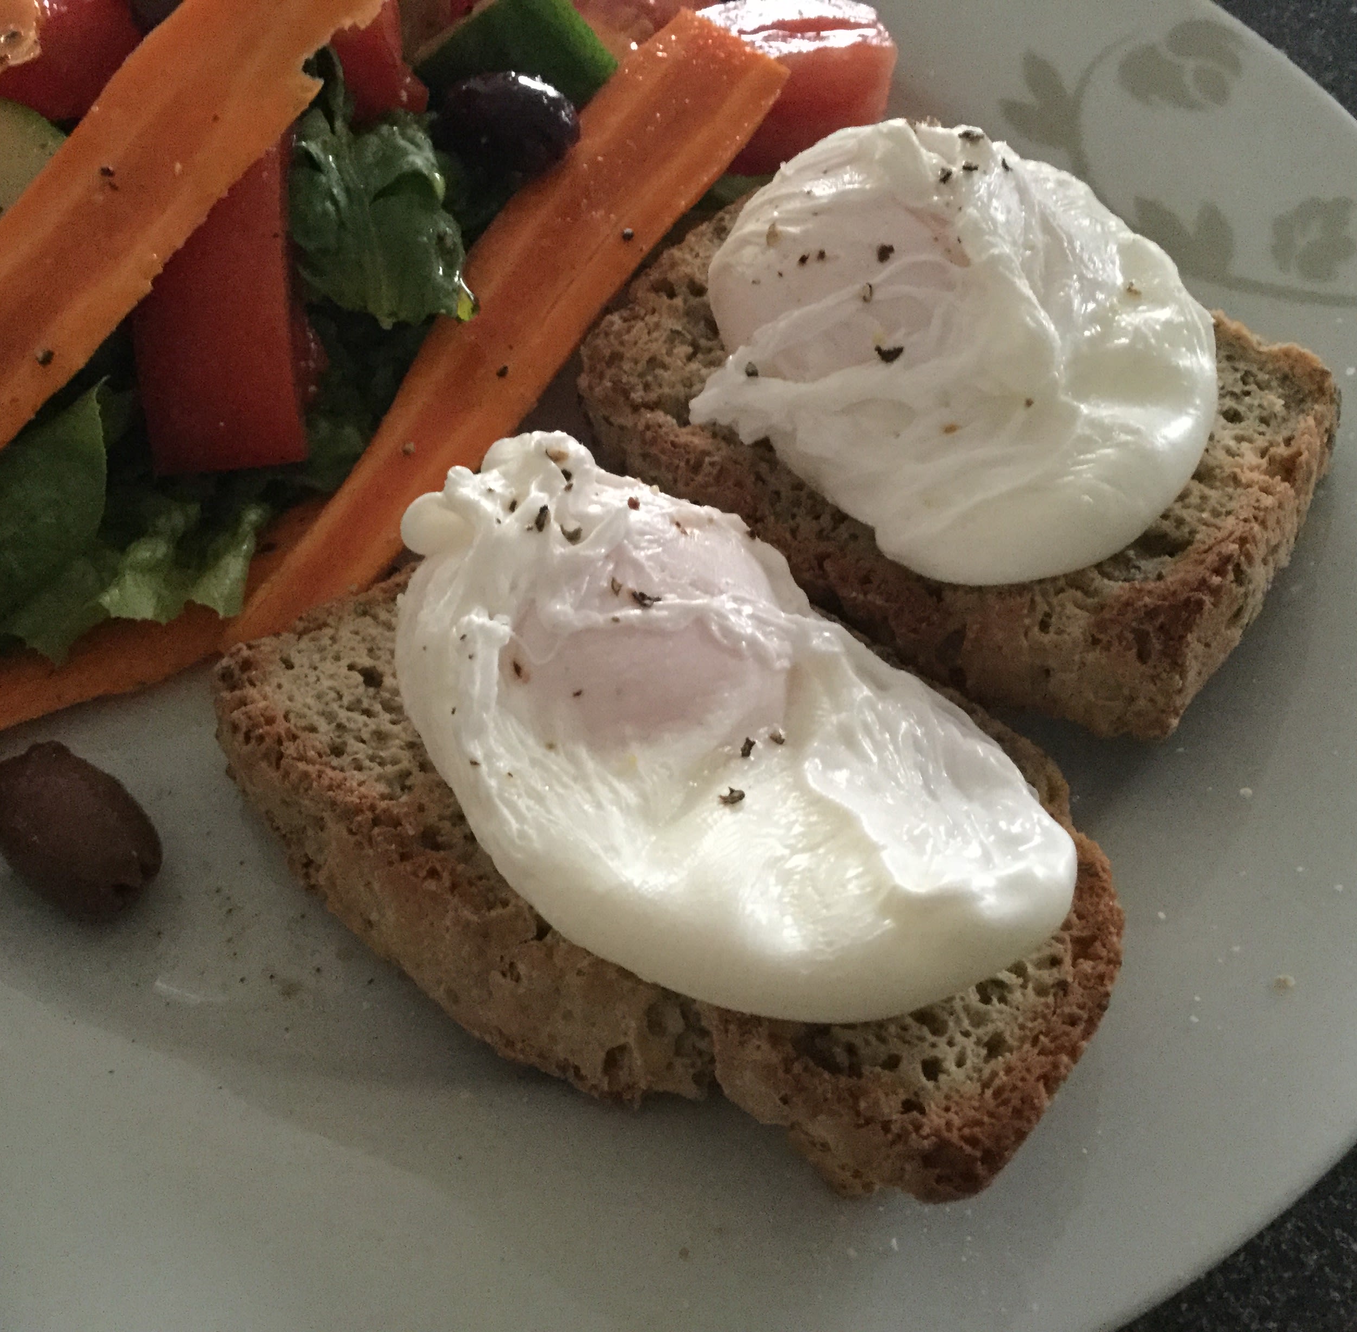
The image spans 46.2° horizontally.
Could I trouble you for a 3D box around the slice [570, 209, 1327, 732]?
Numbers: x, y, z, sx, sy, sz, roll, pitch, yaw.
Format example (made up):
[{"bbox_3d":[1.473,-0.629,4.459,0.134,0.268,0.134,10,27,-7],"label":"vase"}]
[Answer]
[{"bbox_3d":[0.041,-0.033,0.242,0.097,0.023,0.054,23,57,12],"label":"slice"}]

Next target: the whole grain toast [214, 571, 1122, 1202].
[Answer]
[{"bbox_3d":[-0.002,0.023,0.201,0.098,0.022,0.048,29,58,16],"label":"whole grain toast"}]

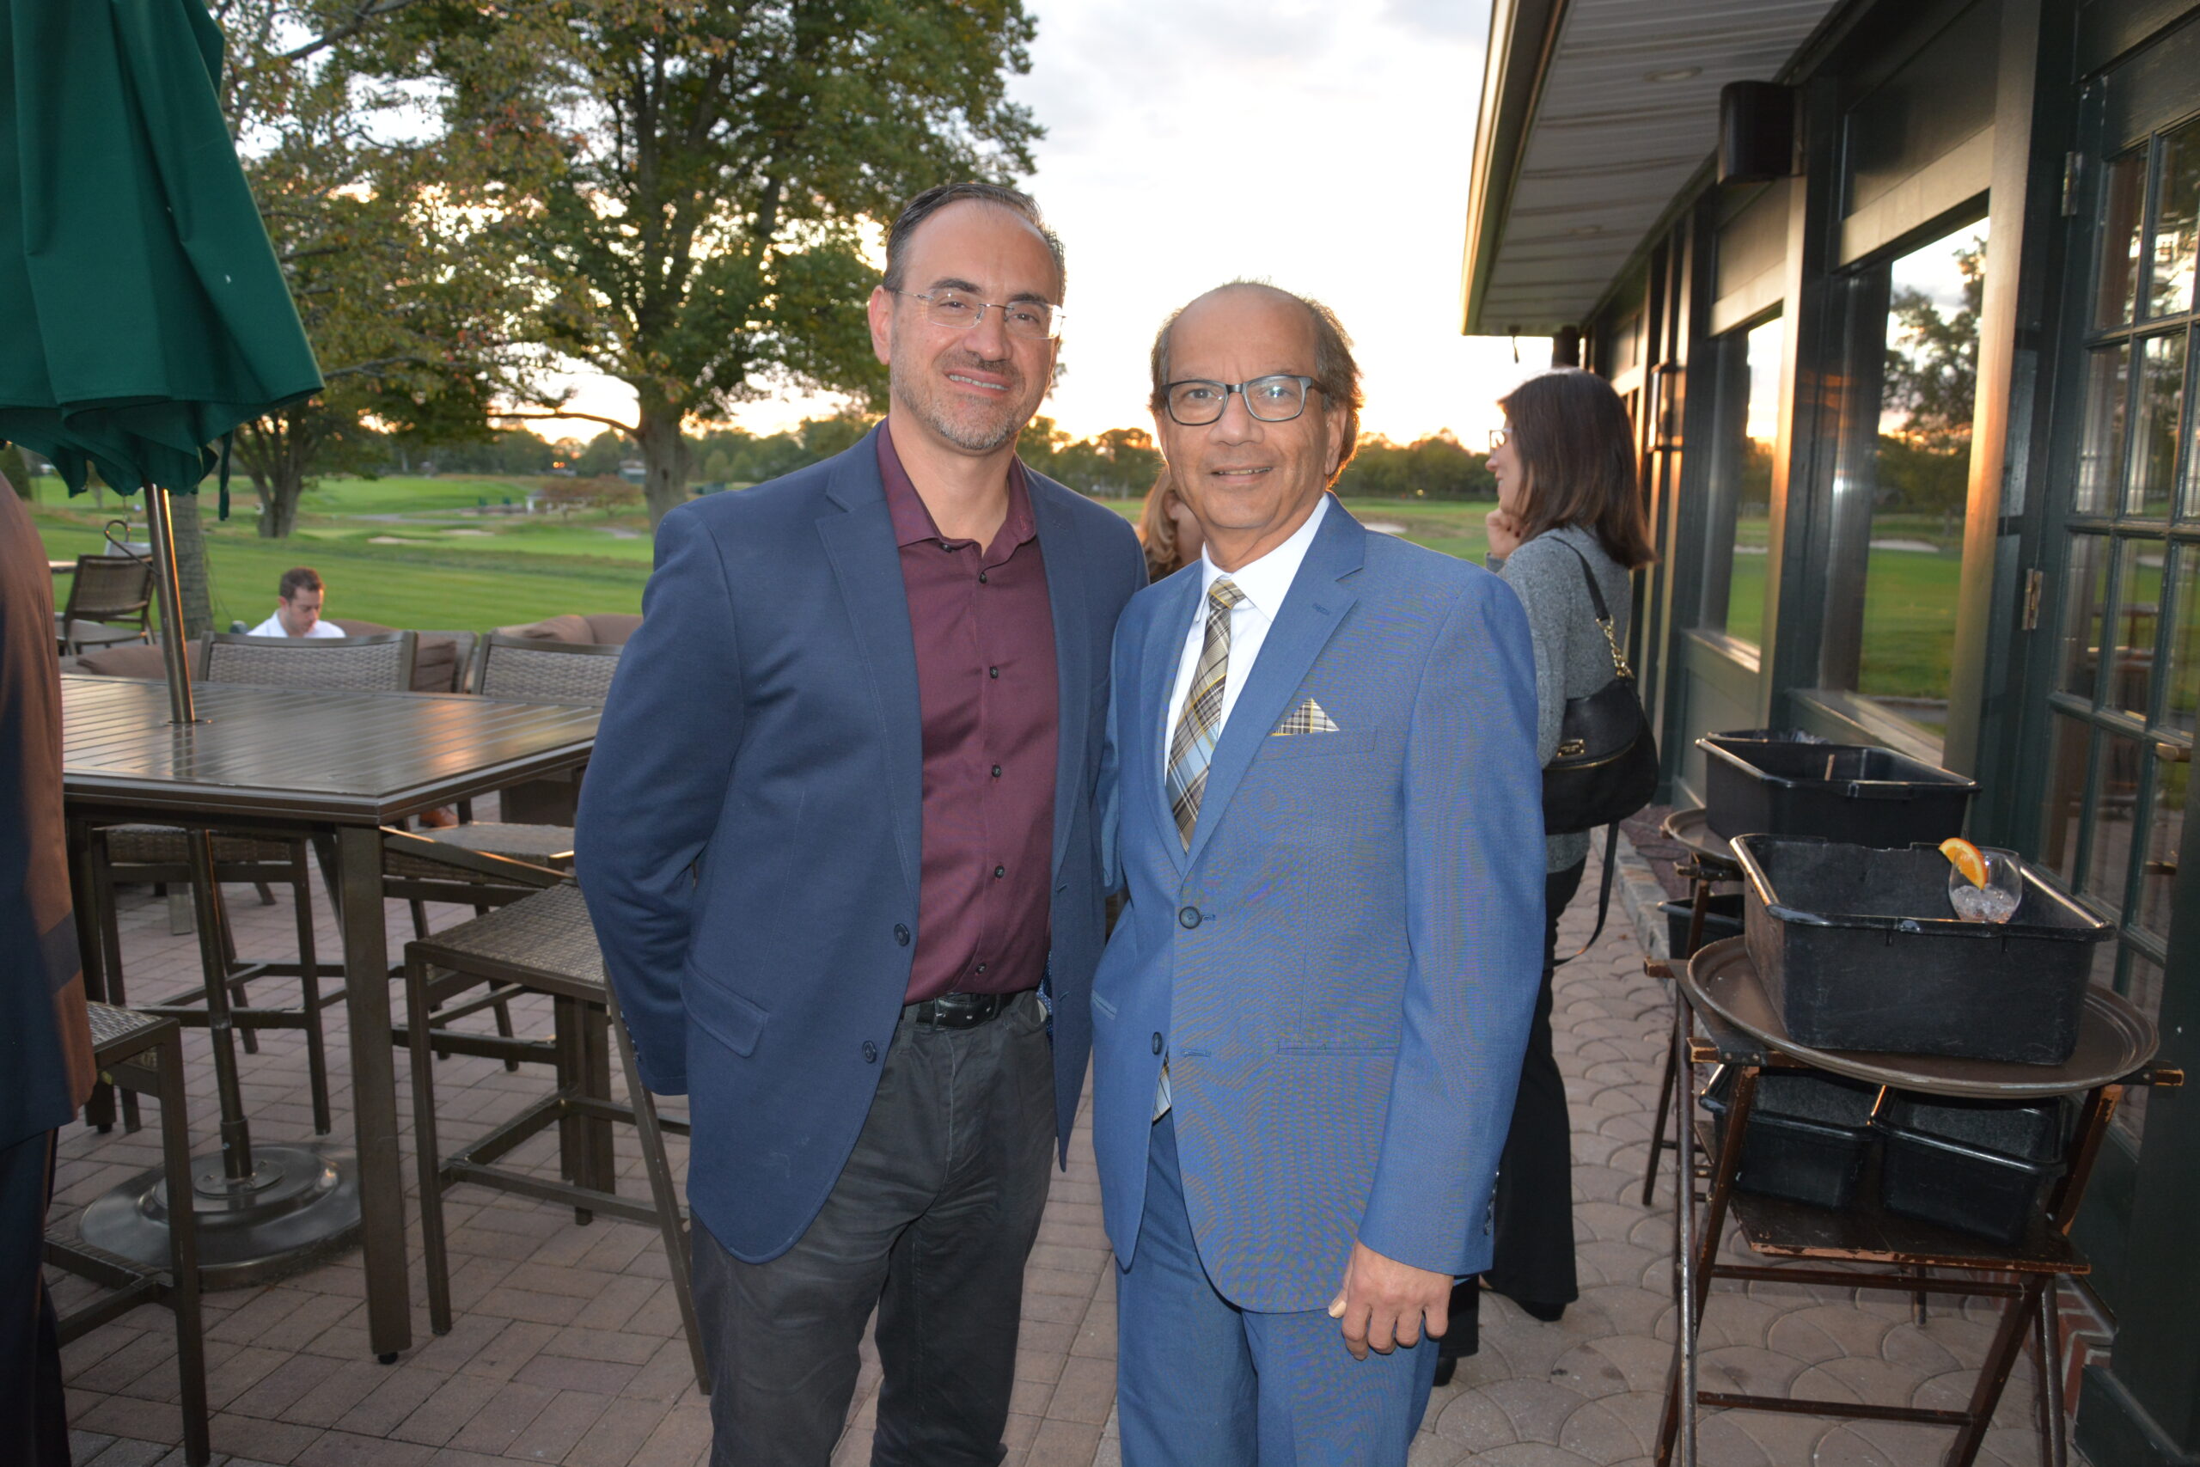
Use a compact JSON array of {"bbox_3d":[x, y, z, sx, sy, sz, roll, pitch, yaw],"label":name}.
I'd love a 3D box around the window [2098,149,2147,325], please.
[{"bbox_3d":[1.813,-0.878,2.929,0.030,0.315,0.195,3,9,12],"label":"window"}]

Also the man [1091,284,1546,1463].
[{"bbox_3d":[0.197,0.427,1.646,0.520,1.710,0.340,6,10,31],"label":"man"}]

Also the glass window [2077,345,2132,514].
[{"bbox_3d":[1.816,-0.550,2.986,0.030,0.315,0.195,3,9,12],"label":"glass window"}]

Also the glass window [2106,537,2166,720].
[{"bbox_3d":[1.798,-0.182,2.862,0.030,0.310,0.190,2,8,12],"label":"glass window"}]

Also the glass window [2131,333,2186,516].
[{"bbox_3d":[1.761,-0.511,2.744,0.030,0.315,0.195,3,9,12],"label":"glass window"}]

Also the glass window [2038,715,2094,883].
[{"bbox_3d":[1.810,0.119,3.095,0.030,0.315,0.195,3,9,12],"label":"glass window"}]

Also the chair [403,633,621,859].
[{"bbox_3d":[-1.386,0.380,3.970,0.540,1.150,0.600,2,8,14],"label":"chair"}]

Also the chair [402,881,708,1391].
[{"bbox_3d":[-0.862,0.513,3.057,0.610,1.150,0.530,3,8,17],"label":"chair"}]

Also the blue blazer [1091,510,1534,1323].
[{"bbox_3d":[0.204,0.149,1.587,0.490,0.740,0.290,6,10,37],"label":"blue blazer"}]

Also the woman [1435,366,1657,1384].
[{"bbox_3d":[0.768,0.254,2.904,0.380,1.730,0.470,4,9,22],"label":"woman"}]

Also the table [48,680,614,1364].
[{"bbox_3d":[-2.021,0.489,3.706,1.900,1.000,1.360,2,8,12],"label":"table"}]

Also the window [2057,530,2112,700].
[{"bbox_3d":[1.814,-0.212,3.038,0.030,0.315,0.195,3,9,12],"label":"window"}]

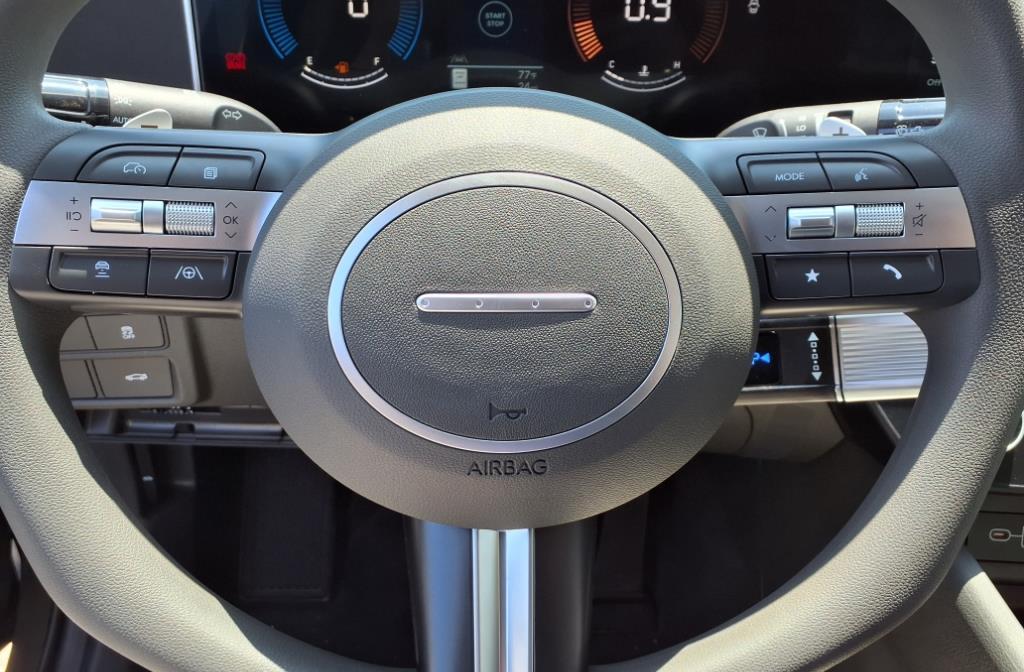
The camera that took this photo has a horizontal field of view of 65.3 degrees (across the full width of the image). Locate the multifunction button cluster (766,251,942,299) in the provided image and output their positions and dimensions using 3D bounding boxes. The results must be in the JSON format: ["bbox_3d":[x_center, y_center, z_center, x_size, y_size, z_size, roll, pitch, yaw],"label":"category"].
[{"bbox_3d":[0.114,-0.021,0.268,0.057,0.015,0.012,0,0,9],"label":"multifunction button cluster"}]

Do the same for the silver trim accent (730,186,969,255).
[{"bbox_3d":[0.114,-0.039,0.271,0.076,0.020,0.014,0,-3,9],"label":"silver trim accent"}]

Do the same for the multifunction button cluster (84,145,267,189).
[{"bbox_3d":[-0.113,-0.055,0.265,0.059,0.015,0.012,0,-8,-8],"label":"multifunction button cluster"}]

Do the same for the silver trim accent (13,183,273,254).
[{"bbox_3d":[-0.119,-0.039,0.264,0.080,0.020,0.014,0,-3,-8],"label":"silver trim accent"}]

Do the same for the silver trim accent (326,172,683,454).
[{"bbox_3d":[-0.002,-0.007,0.256,0.109,0.087,0.014,0,-3,-2],"label":"silver trim accent"}]

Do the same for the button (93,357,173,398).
[{"bbox_3d":[-0.192,0.020,0.407,0.038,0.021,0.013,0,26,-5],"label":"button"}]

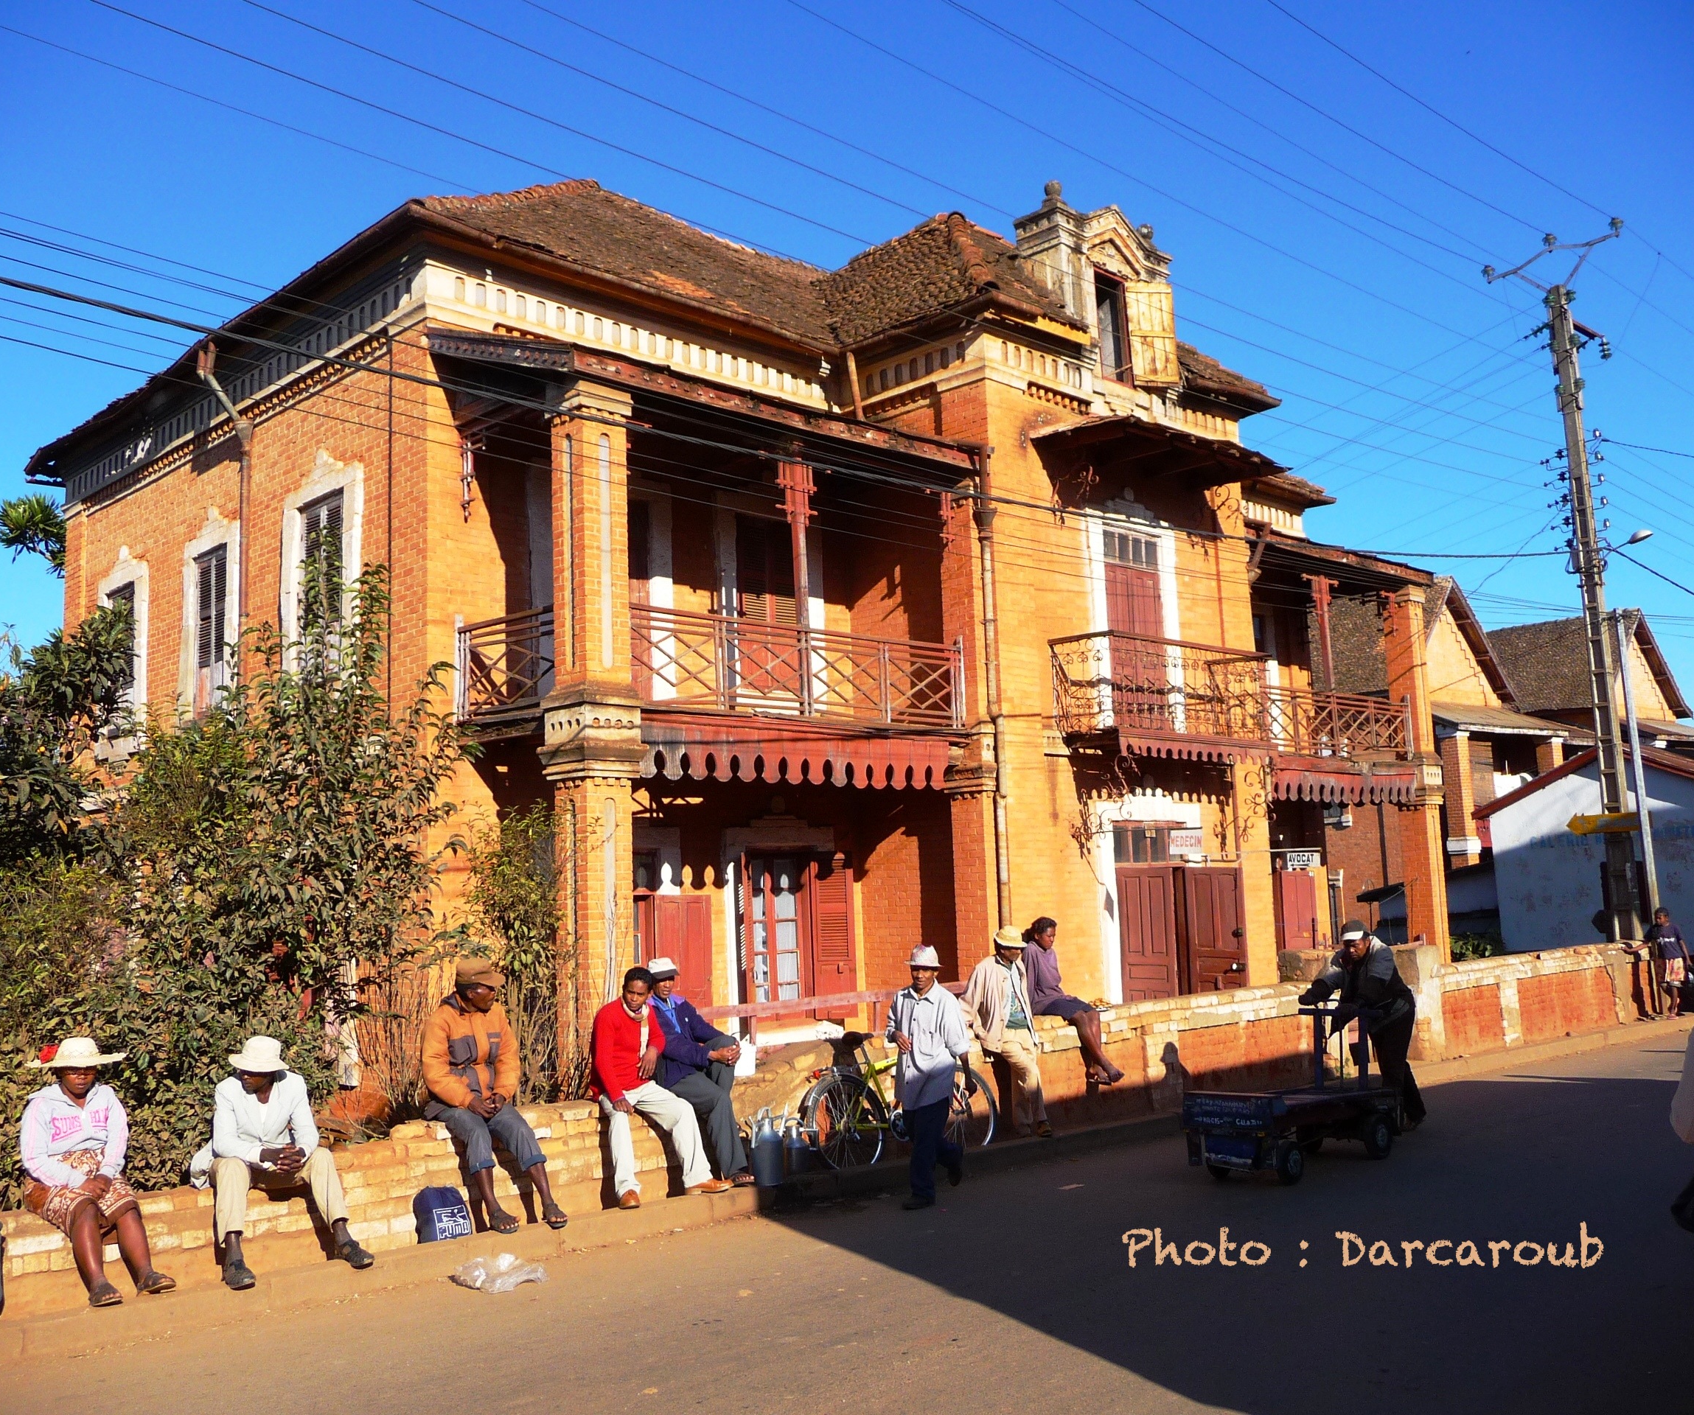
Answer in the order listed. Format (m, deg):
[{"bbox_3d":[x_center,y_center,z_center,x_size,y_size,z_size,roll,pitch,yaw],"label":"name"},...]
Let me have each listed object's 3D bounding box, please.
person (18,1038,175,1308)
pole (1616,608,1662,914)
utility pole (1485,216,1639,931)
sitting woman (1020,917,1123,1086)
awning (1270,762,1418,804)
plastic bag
[{"bbox_3d":[-3.888,2.363,7.915,0.550,1.290,0.780,4,-9,-38],"label":"person"},{"bbox_3d":[10.337,1.321,19.866,0.120,5.315,0.120,4,-9,-45],"label":"pole"},{"bbox_3d":[9.618,-1.118,19.738,0.700,10.184,1.800,4,-8,-44],"label":"utility pole"},{"bbox_3d":[1.801,2.353,12.150,0.780,1.320,0.460,-8,-9,42],"label":"sitting woman"},{"bbox_3d":[8.194,1.292,25.070,4.949,0.549,0.137,4,-8,-44],"label":"awning"},{"bbox_3d":[-1.926,3.145,8.470,0.530,0.150,0.340,-1,-7,-6],"label":"plastic bag"}]

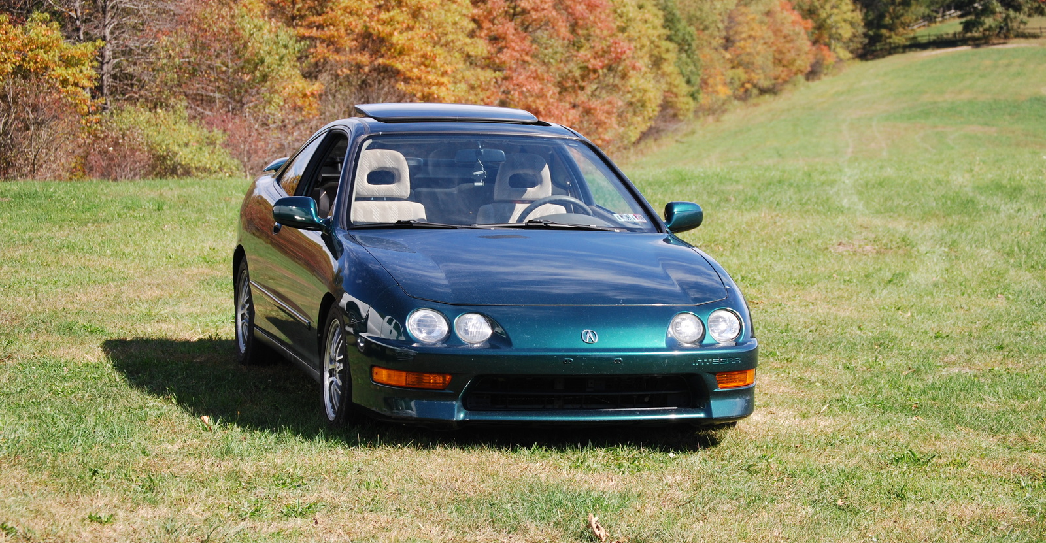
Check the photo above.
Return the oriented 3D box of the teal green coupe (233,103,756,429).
[{"bbox_3d":[-0.275,-0.076,11.934,1.740,1.345,4.380,0,5,-14],"label":"teal green coupe"}]

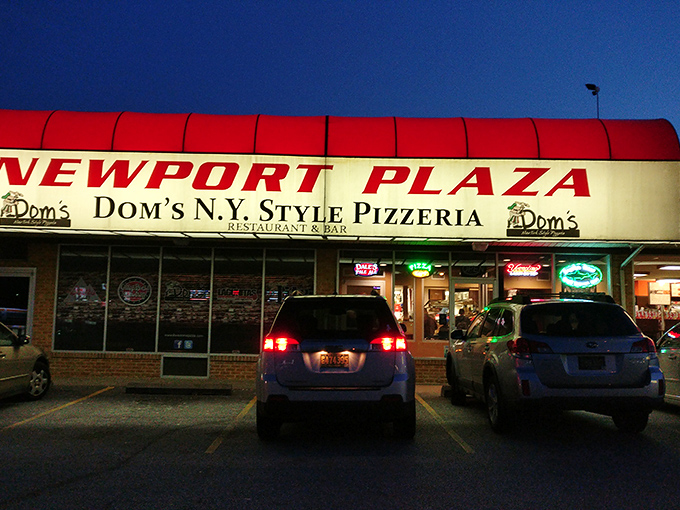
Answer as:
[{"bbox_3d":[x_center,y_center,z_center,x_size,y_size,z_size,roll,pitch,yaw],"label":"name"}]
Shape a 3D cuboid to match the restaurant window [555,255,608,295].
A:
[{"bbox_3d":[4.868,1.052,11.077,1.133,2.176,0.100,1,-5,1],"label":"restaurant window"}]

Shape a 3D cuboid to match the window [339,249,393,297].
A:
[{"bbox_3d":[0.532,0.981,11.123,1.152,2.175,0.100,1,-5,1],"label":"window"}]

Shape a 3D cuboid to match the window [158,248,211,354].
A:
[{"bbox_3d":[-3.141,0.917,11.162,1.099,2.169,0.100,1,-5,1],"label":"window"}]

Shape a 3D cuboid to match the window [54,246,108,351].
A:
[{"bbox_3d":[-5.238,0.881,11.184,1.078,2.167,0.100,1,-5,1],"label":"window"}]

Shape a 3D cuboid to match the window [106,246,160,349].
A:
[{"bbox_3d":[-4.196,0.899,11.173,1.086,2.167,0.100,1,-5,1],"label":"window"}]

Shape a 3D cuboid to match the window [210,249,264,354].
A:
[{"bbox_3d":[-2.078,0.936,11.150,1.097,2.167,0.100,1,-5,1],"label":"window"}]

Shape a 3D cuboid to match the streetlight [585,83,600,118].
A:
[{"bbox_3d":[5.827,-3.573,12.718,0.320,0.850,0.350,-4,-8,45],"label":"streetlight"}]

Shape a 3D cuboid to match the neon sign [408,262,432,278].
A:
[{"bbox_3d":[1.650,0.312,11.276,0.500,0.320,0.080,1,-5,1],"label":"neon sign"}]

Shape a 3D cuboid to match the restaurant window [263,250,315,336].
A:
[{"bbox_3d":[-1.025,0.957,11.139,1.090,2.168,0.100,1,-5,1],"label":"restaurant window"}]

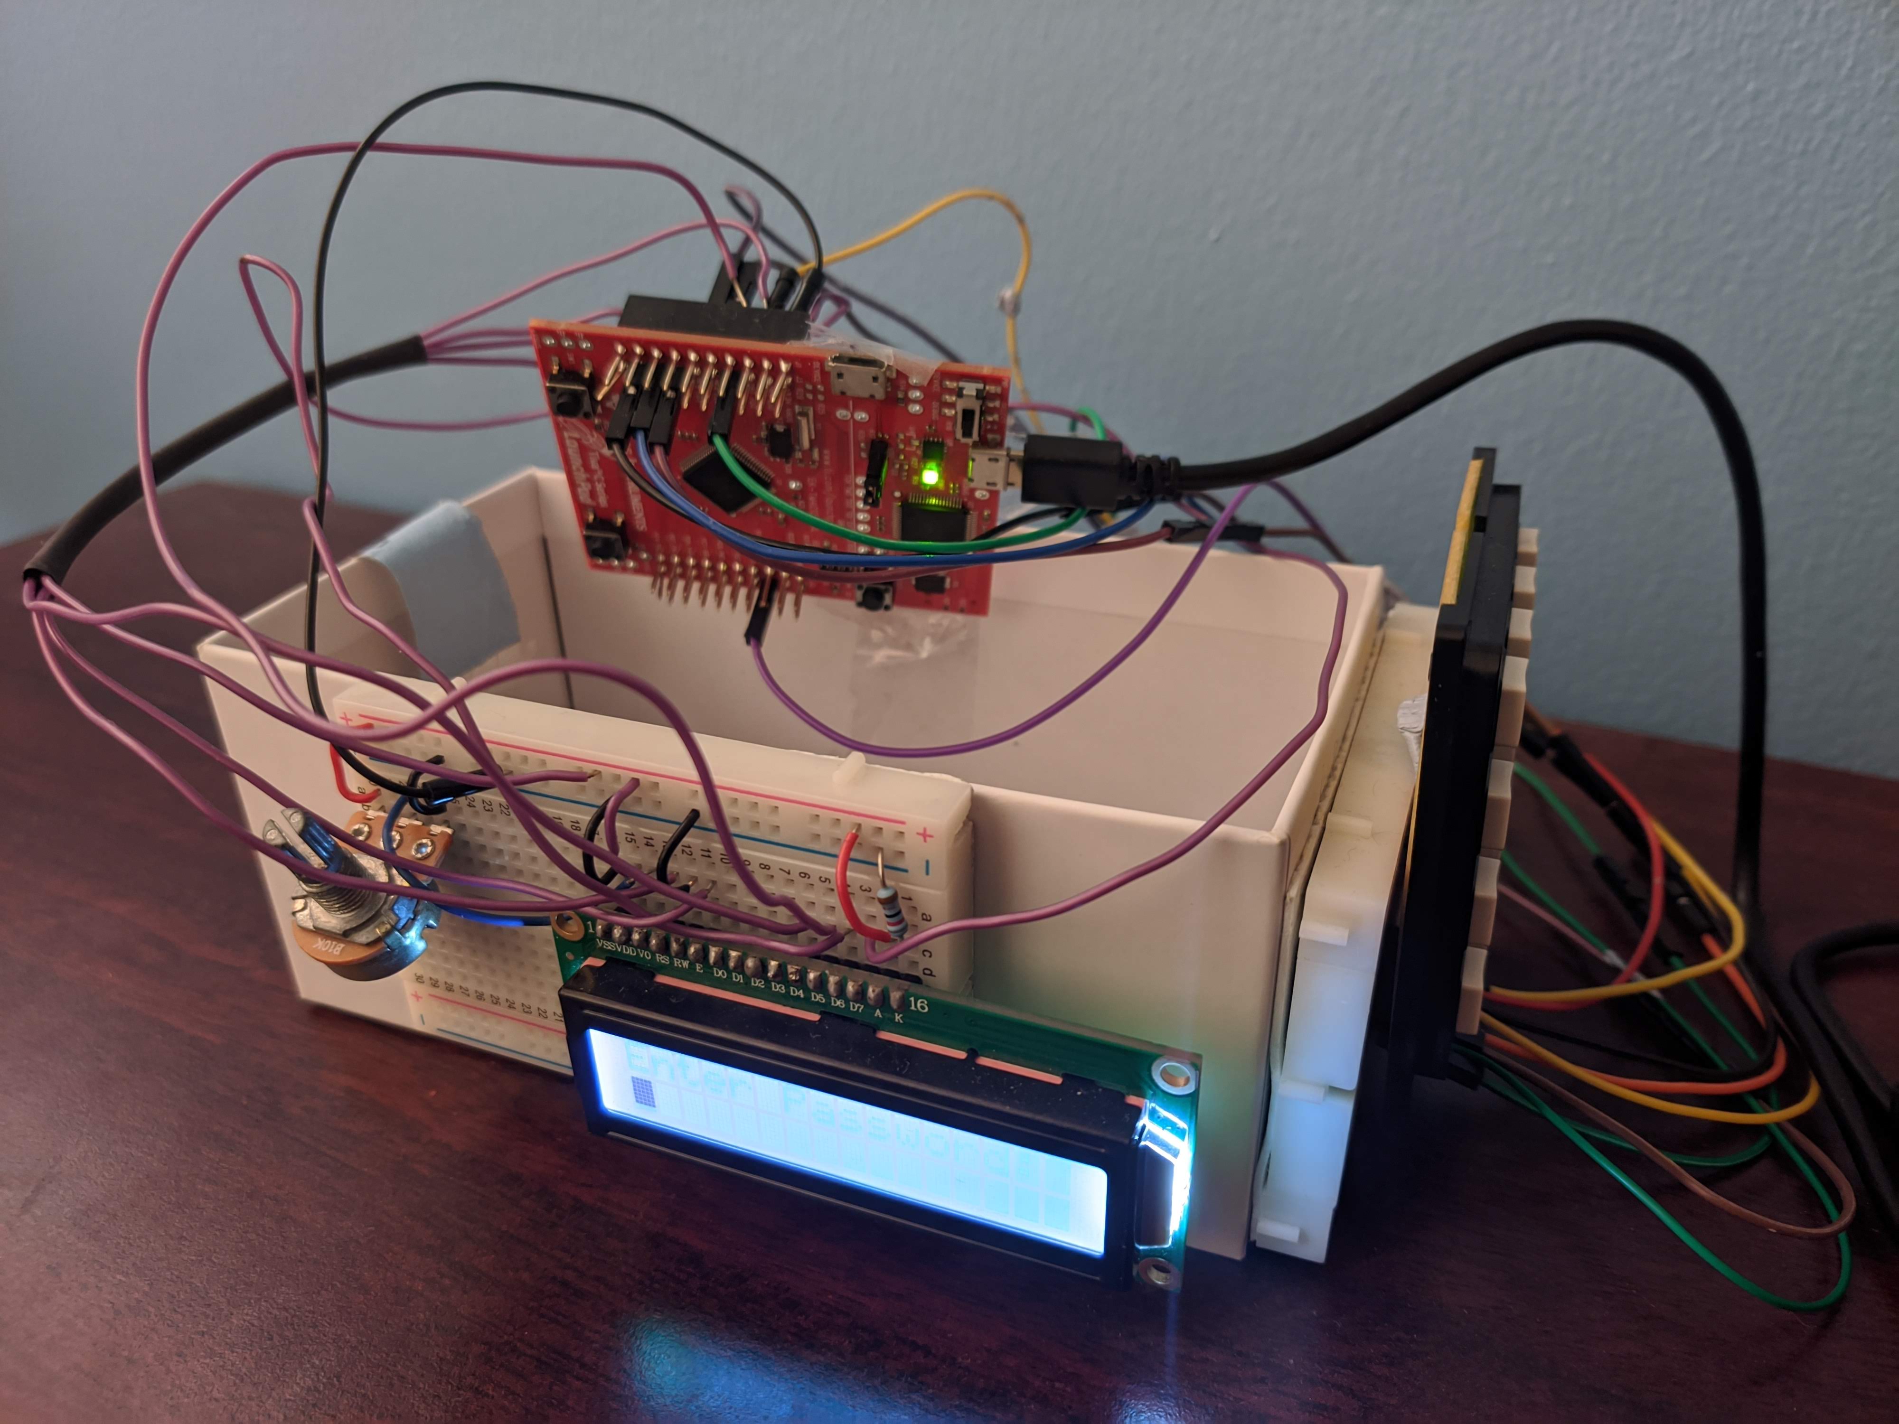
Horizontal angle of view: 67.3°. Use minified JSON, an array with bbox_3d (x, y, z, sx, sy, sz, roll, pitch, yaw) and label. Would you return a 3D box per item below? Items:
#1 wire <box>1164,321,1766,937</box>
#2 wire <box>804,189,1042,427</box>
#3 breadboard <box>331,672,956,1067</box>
[{"bbox_3d":[0.083,-0.014,0.230,0.102,0.091,0.041,2,29,5],"label":"wire"},{"bbox_3d":[-0.004,-0.060,0.224,0.043,0.038,0.014,-16,32,-26],"label":"wire"},{"bbox_3d":[-0.036,0.026,0.180,0.082,0.054,0.009,10,30,18],"label":"breadboard"}]

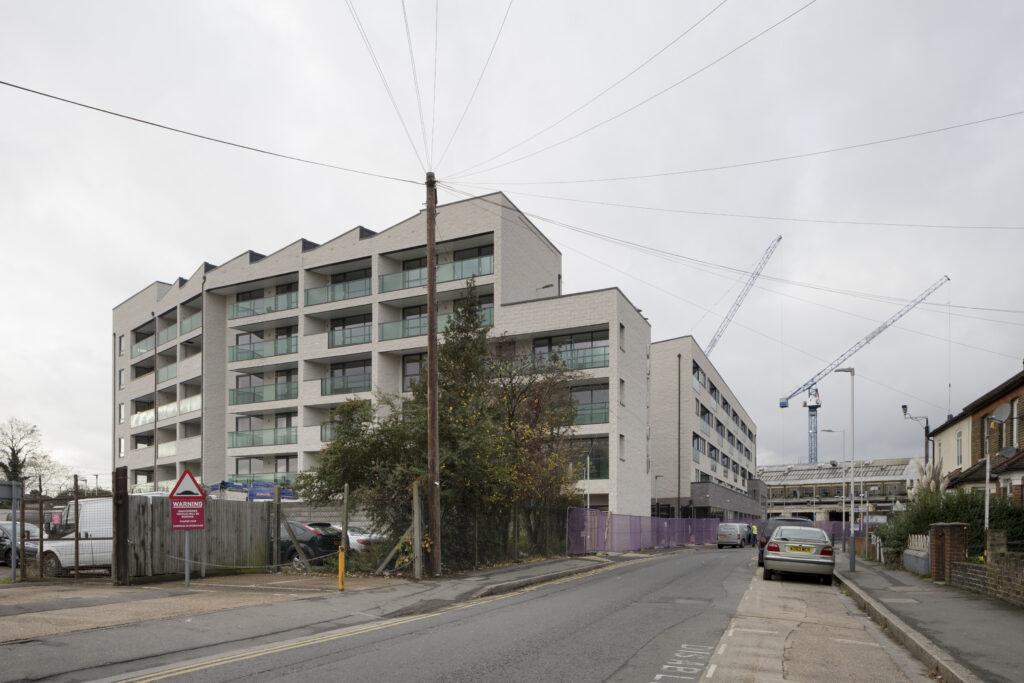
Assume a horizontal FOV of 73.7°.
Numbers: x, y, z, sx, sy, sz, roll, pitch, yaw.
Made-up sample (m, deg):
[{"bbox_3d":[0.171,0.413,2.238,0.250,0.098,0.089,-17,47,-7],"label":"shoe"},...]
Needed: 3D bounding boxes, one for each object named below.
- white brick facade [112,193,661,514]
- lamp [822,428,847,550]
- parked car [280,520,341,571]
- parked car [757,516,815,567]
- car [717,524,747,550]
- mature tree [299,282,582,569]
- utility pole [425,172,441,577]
[{"bbox_3d":[-11.579,3.847,51.500,46.000,20.500,14.500,-5,-11,27],"label":"white brick facade"},{"bbox_3d":[16.256,7.514,34.200,1.150,6.200,0.350,-4,-10,23],"label":"lamp"},{"bbox_3d":[-7.133,6.409,21.500,4.300,1.500,1.830,-4,-10,23],"label":"parked car"},{"bbox_3d":[10.081,7.265,24.800,1.850,1.720,4.550,-4,-10,21],"label":"parked car"},{"bbox_3d":[16.909,14.777,52.000,1.900,1.950,4.700,-4,-10,24],"label":"car"},{"bbox_3d":[-2.323,2.768,22.500,8.600,9.200,6.800,-4,-10,23],"label":"mature tree"},{"bbox_3d":[-2.038,0.846,17.500,0.320,10.500,0.320,-4,-10,23],"label":"utility pole"}]

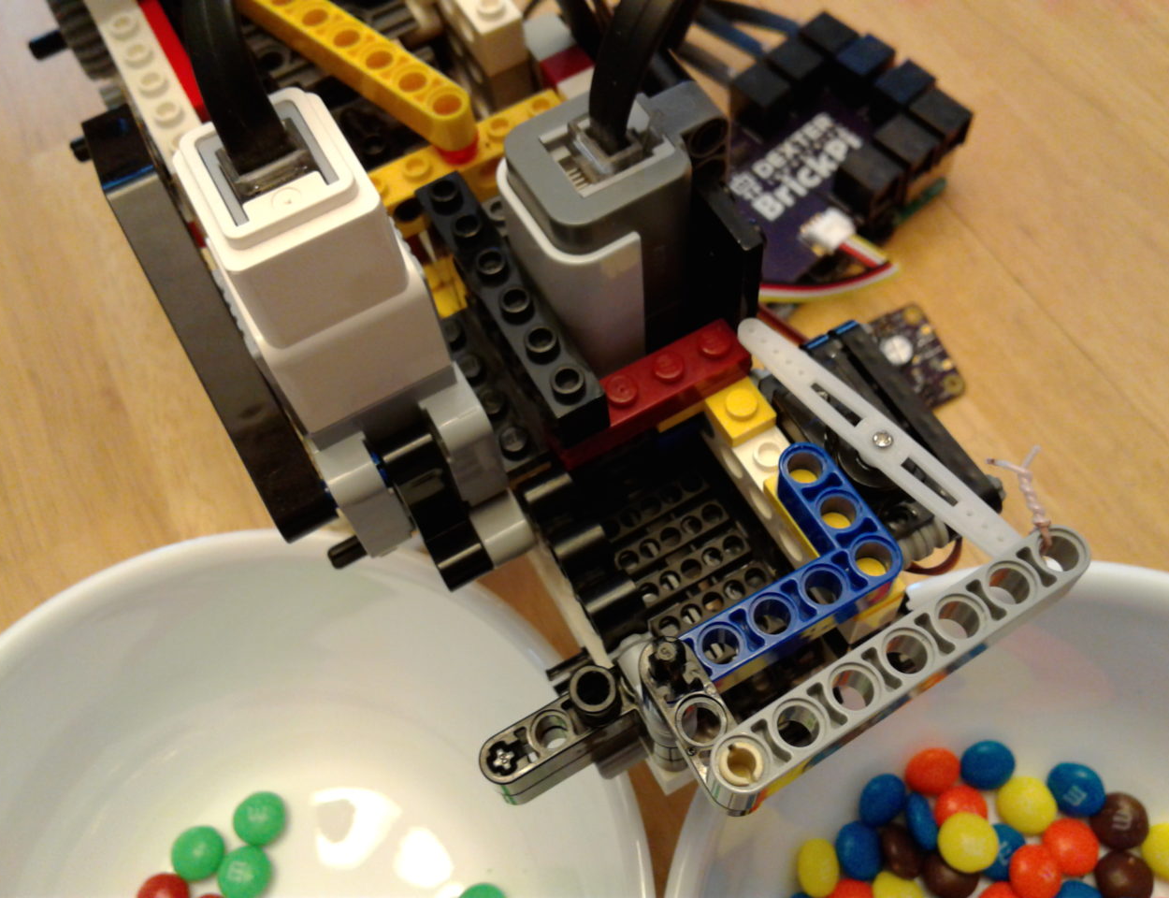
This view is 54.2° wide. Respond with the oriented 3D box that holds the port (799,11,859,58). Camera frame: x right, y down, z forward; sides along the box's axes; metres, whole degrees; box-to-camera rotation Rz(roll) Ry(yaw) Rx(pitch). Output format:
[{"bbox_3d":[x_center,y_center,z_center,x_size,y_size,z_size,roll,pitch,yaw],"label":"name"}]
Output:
[{"bbox_3d":[0.082,-0.136,0.387,0.012,0.012,0.015,-39,66,-15],"label":"port"}]

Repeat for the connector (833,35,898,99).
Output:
[{"bbox_3d":[0.093,-0.127,0.381,0.015,0.012,0.012,-39,66,-15],"label":"connector"}]

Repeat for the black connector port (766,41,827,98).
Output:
[{"bbox_3d":[0.067,-0.119,0.363,0.013,0.012,0.014,-40,66,-15],"label":"black connector port"}]

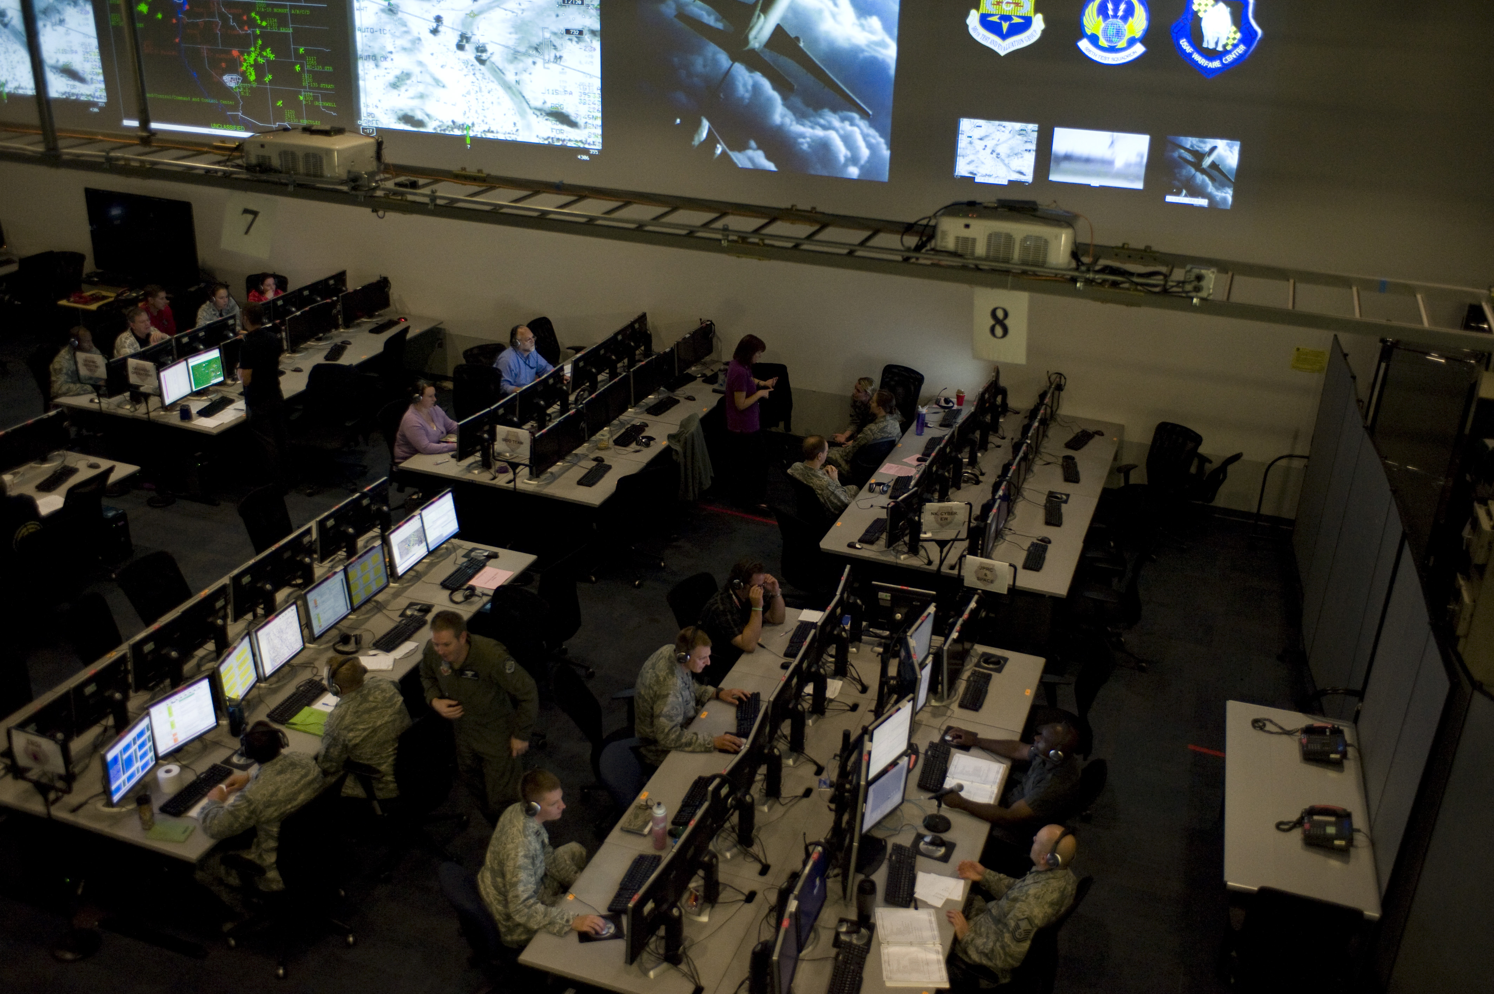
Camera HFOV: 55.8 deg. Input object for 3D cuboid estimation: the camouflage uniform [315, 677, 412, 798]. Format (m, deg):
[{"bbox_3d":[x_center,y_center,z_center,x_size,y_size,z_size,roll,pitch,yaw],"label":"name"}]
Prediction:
[{"bbox_3d":[-2.140,1.441,7.950,0.600,0.800,0.560,13,25,22],"label":"camouflage uniform"}]

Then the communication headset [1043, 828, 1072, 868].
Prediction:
[{"bbox_3d":[1.481,1.655,6.621,0.100,0.200,0.190,15,26,27],"label":"communication headset"}]

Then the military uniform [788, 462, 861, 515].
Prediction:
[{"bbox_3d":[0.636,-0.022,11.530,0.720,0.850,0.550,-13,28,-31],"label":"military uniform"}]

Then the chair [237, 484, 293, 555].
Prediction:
[{"bbox_3d":[-3.458,0.489,10.703,0.660,1.050,0.660,11,26,19],"label":"chair"}]

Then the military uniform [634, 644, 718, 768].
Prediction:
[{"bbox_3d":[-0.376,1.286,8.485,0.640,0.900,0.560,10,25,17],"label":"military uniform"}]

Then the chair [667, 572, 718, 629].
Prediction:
[{"bbox_3d":[-0.151,1.115,9.602,0.660,1.050,0.660,17,29,29],"label":"chair"}]

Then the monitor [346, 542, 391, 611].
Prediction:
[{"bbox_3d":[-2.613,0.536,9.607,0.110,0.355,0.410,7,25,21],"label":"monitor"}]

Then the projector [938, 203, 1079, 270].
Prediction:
[{"bbox_3d":[1.042,-1.031,5.551,0.500,0.180,0.420,10,24,16],"label":"projector"}]

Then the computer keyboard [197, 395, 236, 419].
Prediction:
[{"bbox_3d":[-4.846,-0.825,12.881,0.152,0.035,0.455,8,25,13],"label":"computer keyboard"}]

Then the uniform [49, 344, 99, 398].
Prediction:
[{"bbox_3d":[-6.232,-0.968,13.142,0.600,0.780,0.560,13,25,22],"label":"uniform"}]

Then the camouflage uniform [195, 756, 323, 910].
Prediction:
[{"bbox_3d":[-2.514,1.765,7.319,0.700,0.900,0.620,11,24,19],"label":"camouflage uniform"}]

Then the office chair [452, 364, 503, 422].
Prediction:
[{"bbox_3d":[-2.487,-0.798,13.599,0.660,1.040,0.660,10,25,17],"label":"office chair"}]

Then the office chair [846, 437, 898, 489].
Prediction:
[{"bbox_3d":[1.113,-0.356,12.963,0.650,0.980,0.650,-15,30,-32],"label":"office chair"}]

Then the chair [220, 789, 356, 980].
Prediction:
[{"bbox_3d":[-2.435,1.904,7.498,0.670,1.040,0.660,10,25,17],"label":"chair"}]

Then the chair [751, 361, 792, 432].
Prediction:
[{"bbox_3d":[0.213,-0.874,14.171,0.620,1.050,0.620,-2,23,-11],"label":"chair"}]

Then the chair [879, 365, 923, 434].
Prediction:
[{"bbox_3d":[1.288,-0.627,13.524,0.660,1.060,0.660,19,29,33],"label":"chair"}]

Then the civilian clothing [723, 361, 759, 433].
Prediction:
[{"bbox_3d":[-0.021,-0.904,12.623,0.310,0.630,0.440,5,24,7],"label":"civilian clothing"}]

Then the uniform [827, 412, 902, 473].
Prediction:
[{"bbox_3d":[1.058,-0.503,12.943,0.660,0.860,0.480,13,27,22],"label":"uniform"}]

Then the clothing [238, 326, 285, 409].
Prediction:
[{"bbox_3d":[-4.361,-1.171,12.735,0.480,0.700,0.300,-14,29,-30],"label":"clothing"}]

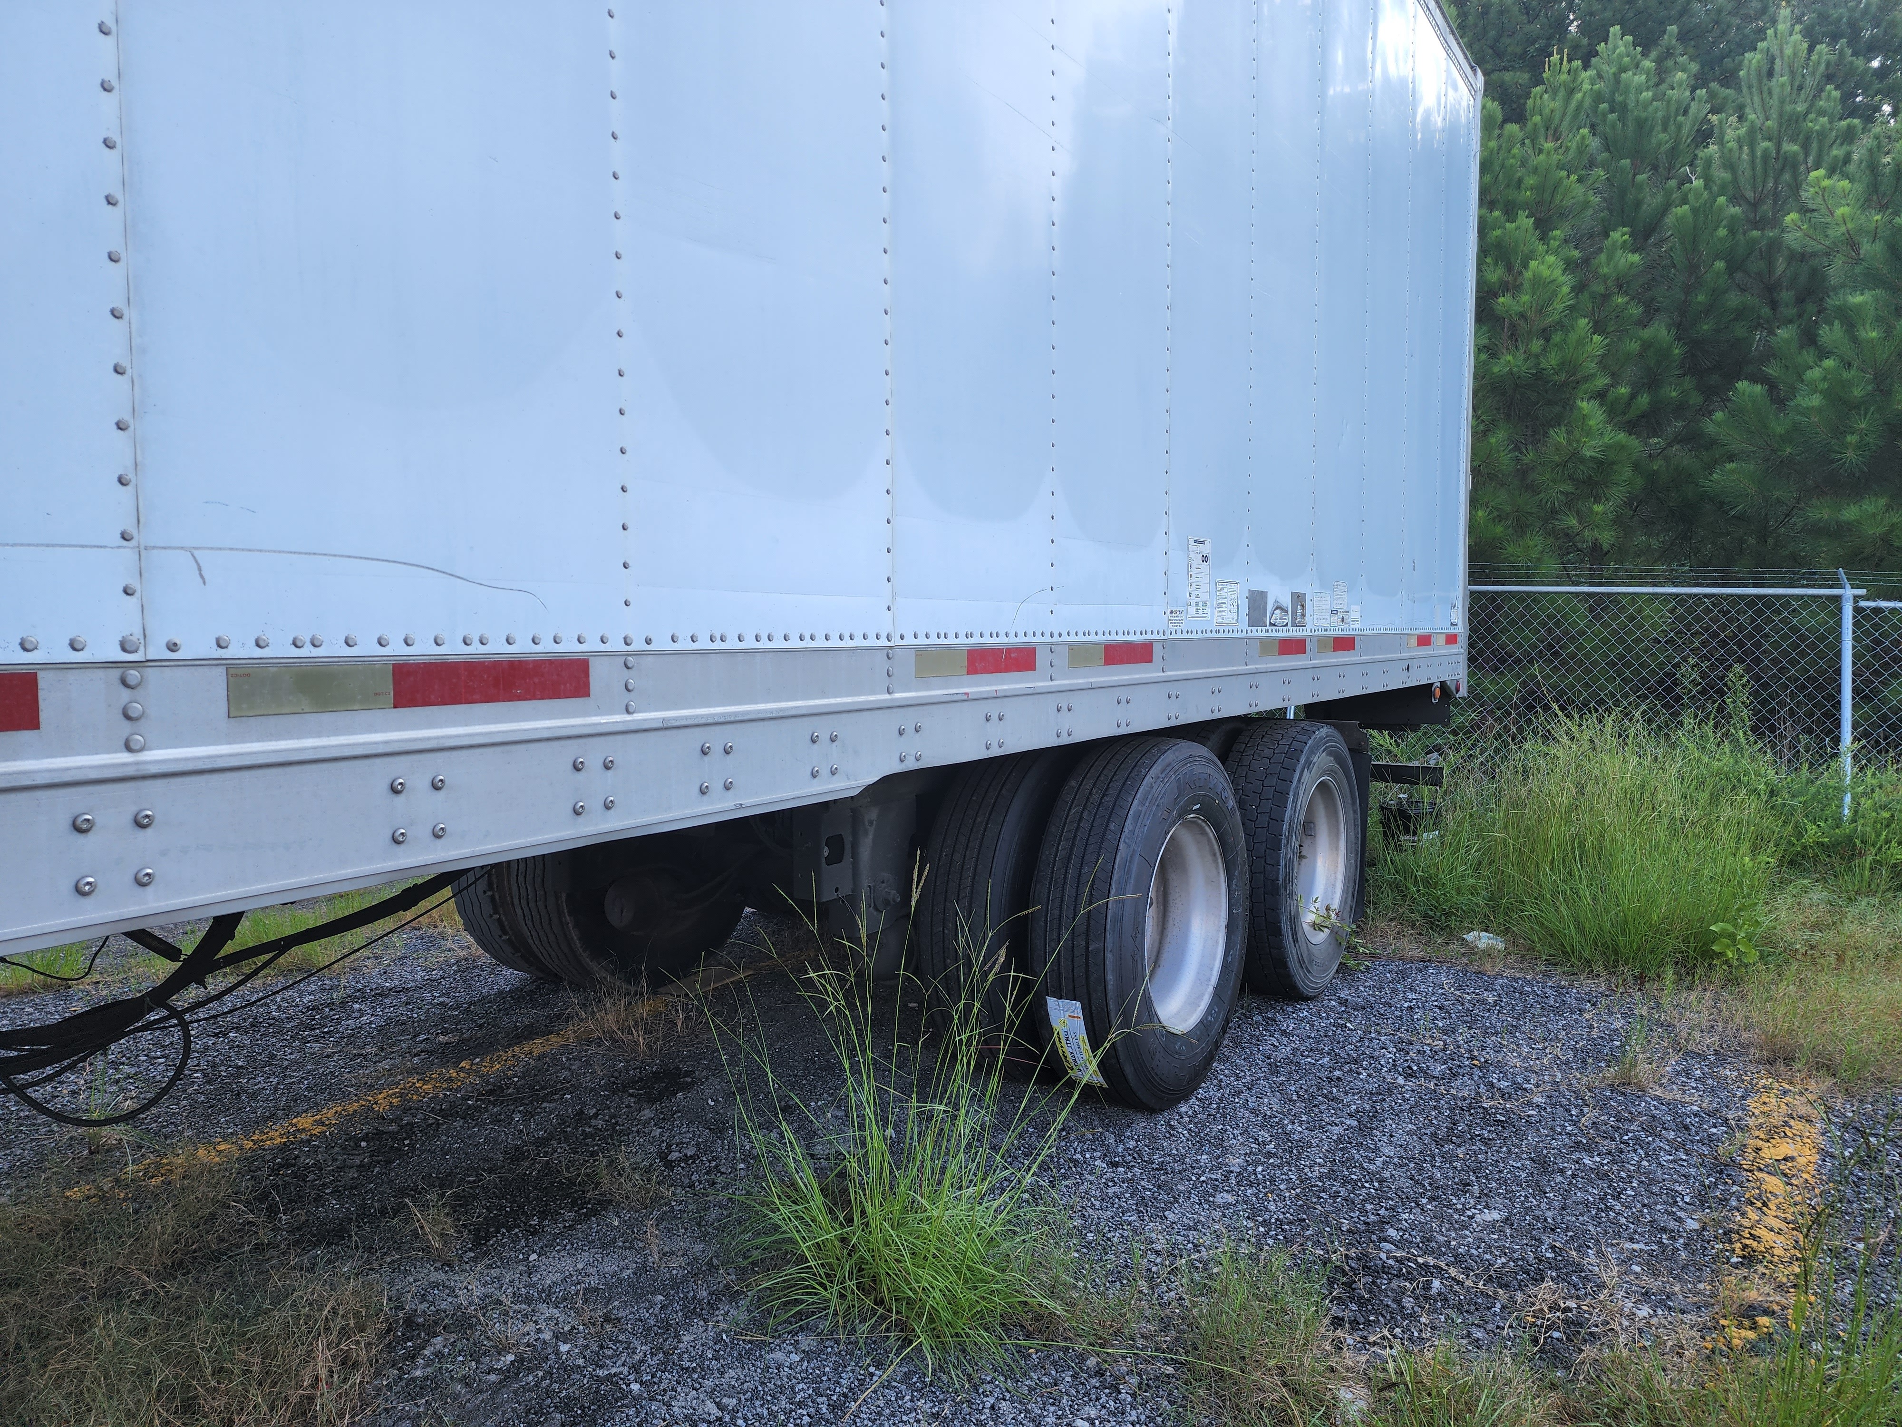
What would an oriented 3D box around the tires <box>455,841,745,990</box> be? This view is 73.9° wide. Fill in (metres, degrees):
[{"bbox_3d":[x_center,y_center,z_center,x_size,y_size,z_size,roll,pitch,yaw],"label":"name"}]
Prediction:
[{"bbox_3d":[-1.233,0.480,4.622,0.610,0.980,0.990,1,4,32],"label":"tires"}]

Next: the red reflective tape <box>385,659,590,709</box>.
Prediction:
[{"bbox_3d":[-0.540,-0.038,1.515,0.004,0.050,0.279,2,4,32],"label":"red reflective tape"}]

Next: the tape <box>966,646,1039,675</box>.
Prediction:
[{"bbox_3d":[0.106,-0.105,2.532,0.004,0.050,0.279,2,4,32],"label":"tape"}]

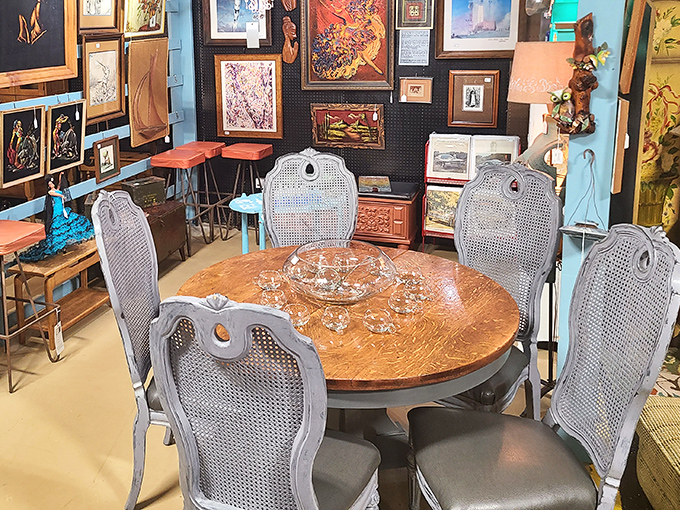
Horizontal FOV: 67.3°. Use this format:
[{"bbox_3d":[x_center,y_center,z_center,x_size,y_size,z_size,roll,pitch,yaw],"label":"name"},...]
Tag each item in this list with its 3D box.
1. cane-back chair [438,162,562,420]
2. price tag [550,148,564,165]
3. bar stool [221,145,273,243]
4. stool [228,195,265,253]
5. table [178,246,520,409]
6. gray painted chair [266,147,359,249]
[{"bbox_3d":[0.601,0.247,2.149,0.520,1.090,0.600,15,24,36],"label":"cane-back chair"},{"bbox_3d":[0.750,-0.338,1.760,0.040,0.053,0.003,6,20,14],"label":"price tag"},{"bbox_3d":[-0.792,-0.541,4.420,0.360,0.800,0.360,4,19,9],"label":"bar stool"},{"bbox_3d":[-0.670,-0.200,4.000,0.420,0.470,0.400,1,19,0],"label":"stool"},{"bbox_3d":[-0.005,0.487,1.943,1.150,0.750,1.150,1,19,0],"label":"table"},{"bbox_3d":[-0.154,0.084,2.568,0.520,1.090,0.600,-1,19,-6],"label":"gray painted chair"}]

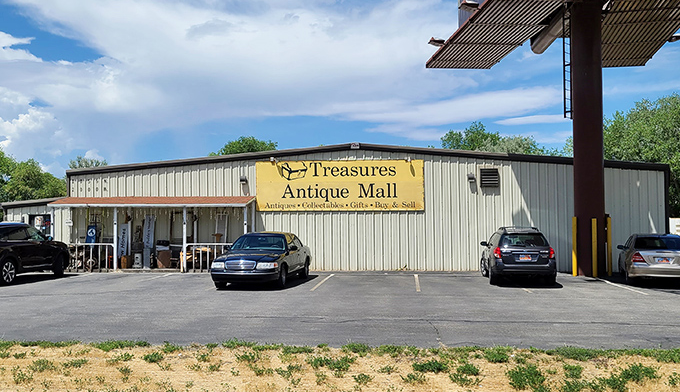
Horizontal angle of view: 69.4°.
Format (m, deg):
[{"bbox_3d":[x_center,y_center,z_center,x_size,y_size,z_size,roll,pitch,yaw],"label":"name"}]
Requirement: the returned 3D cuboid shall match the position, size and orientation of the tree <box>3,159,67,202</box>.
[{"bbox_3d":[-22.928,0.507,36.847,5.800,6.371,5.800,0,-3,3],"label":"tree"}]

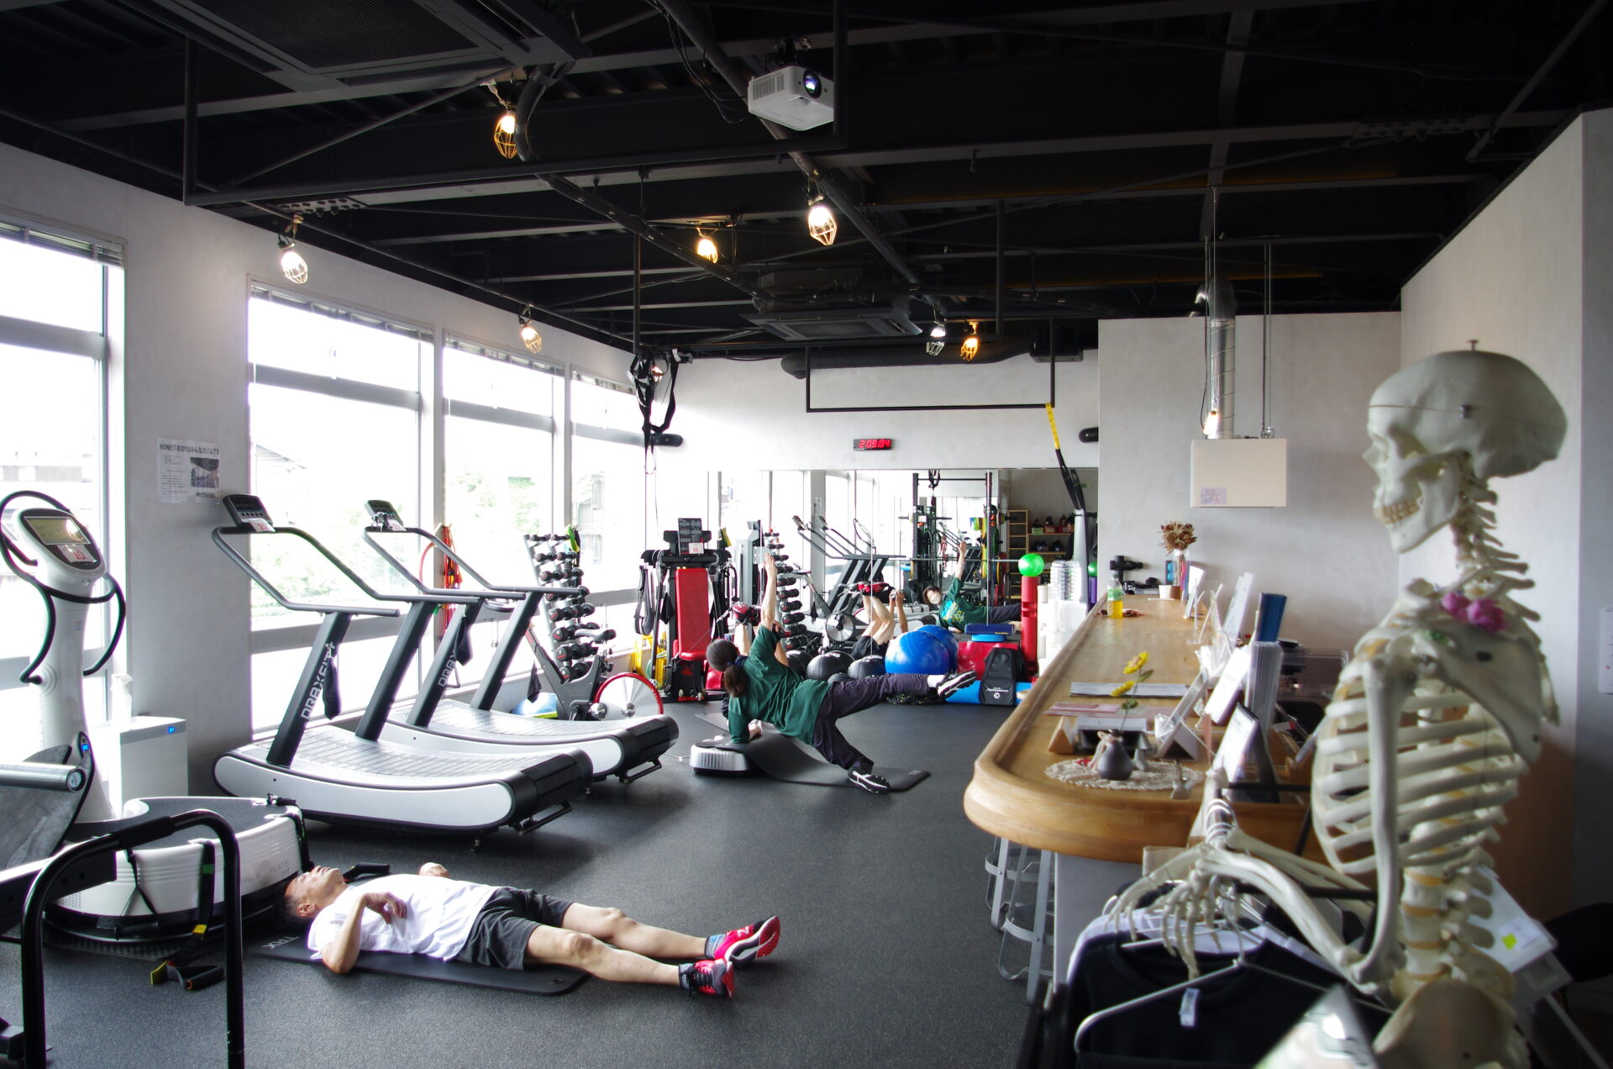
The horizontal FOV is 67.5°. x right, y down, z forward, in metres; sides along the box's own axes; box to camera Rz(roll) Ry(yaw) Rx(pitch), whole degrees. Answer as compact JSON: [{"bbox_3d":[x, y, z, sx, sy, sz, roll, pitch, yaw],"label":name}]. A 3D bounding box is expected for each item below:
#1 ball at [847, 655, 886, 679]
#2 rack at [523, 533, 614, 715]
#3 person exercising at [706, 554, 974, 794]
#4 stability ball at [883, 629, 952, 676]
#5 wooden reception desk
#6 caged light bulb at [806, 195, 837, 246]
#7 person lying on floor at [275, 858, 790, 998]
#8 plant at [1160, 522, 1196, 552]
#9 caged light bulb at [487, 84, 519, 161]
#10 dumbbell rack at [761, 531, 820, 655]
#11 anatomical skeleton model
[{"bbox_3d":[0.528,1.214,10.430,0.340,0.340,0.340,0,0,0],"label":"ball"},{"bbox_3d":[-1.721,0.682,8.817,0.570,1.400,0.700,0,0,16],"label":"rack"},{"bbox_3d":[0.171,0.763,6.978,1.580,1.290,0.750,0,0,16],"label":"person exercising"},{"bbox_3d":[0.955,1.102,10.400,0.550,0.550,0.550,0,0,0],"label":"stability ball"},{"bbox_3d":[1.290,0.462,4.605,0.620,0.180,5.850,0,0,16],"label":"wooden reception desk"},{"bbox_3d":[0.076,-1.570,6.050,0.150,0.260,0.150,0,1,-45],"label":"caged light bulb"},{"bbox_3d":[-0.998,1.295,4.102,1.800,0.250,0.640,0,0,18],"label":"person lying on floor"},{"bbox_3d":[2.263,0.019,7.350,0.220,0.190,0.200,0,0,16],"label":"plant"},{"bbox_3d":[-1.242,-1.693,4.950,0.125,0.295,0.115,0,0,16],"label":"caged light bulb"},{"bbox_3d":[-0.235,0.652,14.009,0.570,1.400,0.700,0,0,16],"label":"dumbbell rack"},{"bbox_3d":[0.597,0.622,1.339,0.500,1.645,0.430,1,0,38],"label":"anatomical skeleton model"}]

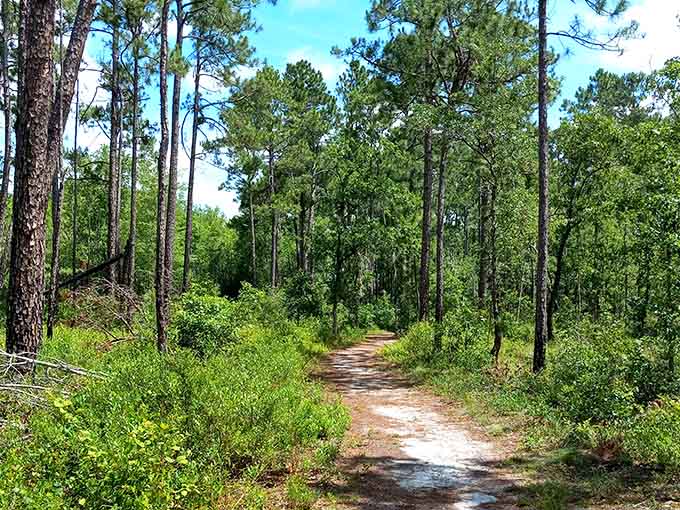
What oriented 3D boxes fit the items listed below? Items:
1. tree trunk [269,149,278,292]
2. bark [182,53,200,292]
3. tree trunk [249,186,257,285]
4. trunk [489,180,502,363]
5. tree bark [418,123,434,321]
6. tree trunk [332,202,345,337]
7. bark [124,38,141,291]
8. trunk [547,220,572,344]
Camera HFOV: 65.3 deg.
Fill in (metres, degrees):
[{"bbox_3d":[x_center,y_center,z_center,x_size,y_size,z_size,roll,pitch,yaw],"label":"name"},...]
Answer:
[{"bbox_3d":[-3.680,-2.042,29.233,0.331,7.766,0.303,-2,-3,0],"label":"tree trunk"},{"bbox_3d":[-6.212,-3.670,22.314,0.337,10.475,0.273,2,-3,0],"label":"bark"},{"bbox_3d":[-4.949,-1.182,30.171,0.284,5.716,0.256,-2,-3,0],"label":"tree trunk"},{"bbox_3d":[3.649,0.365,12.428,0.211,4.264,0.164,0,-3,0],"label":"trunk"},{"bbox_3d":[3.227,-1.287,19.722,0.372,7.409,0.335,2,-3,0],"label":"tree bark"},{"bbox_3d":[-0.040,0.452,17.130,0.194,4.332,0.178,2,-3,0],"label":"tree trunk"},{"bbox_3d":[-8.656,-3.841,22.319,0.316,10.647,0.274,0,-3,0],"label":"bark"},{"bbox_3d":[6.474,0.768,15.604,0.294,3.527,0.235,11,-3,0],"label":"trunk"}]

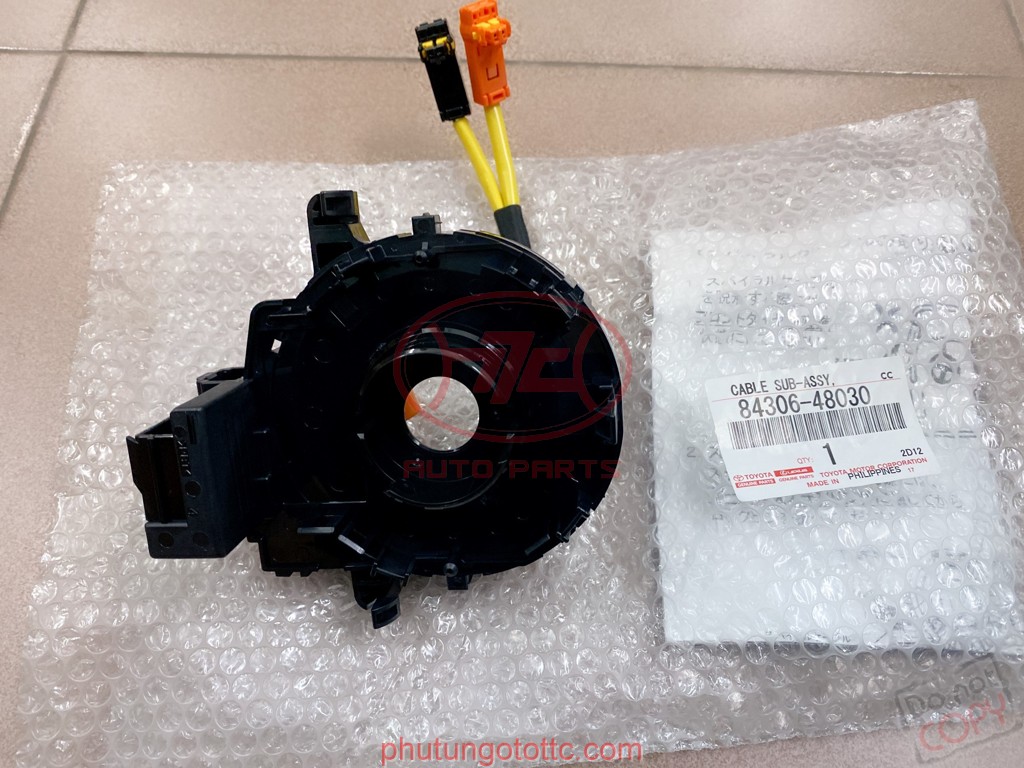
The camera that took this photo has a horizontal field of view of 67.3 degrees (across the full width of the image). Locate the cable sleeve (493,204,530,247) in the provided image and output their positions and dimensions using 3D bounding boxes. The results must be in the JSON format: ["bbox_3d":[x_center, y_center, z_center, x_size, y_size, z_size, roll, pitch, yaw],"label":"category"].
[{"bbox_3d":[0.001,-0.062,0.314,0.011,0.018,0.007,-21,24,4],"label":"cable sleeve"}]

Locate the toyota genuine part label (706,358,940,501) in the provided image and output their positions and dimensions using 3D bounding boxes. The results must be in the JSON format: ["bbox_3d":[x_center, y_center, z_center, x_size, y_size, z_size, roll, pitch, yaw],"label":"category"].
[{"bbox_3d":[0.121,0.016,0.300,0.081,0.002,0.051,-6,64,-4],"label":"toyota genuine part label"}]

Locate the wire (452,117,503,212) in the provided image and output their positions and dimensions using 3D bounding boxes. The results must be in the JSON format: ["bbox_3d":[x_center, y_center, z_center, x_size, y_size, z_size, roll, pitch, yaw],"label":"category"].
[{"bbox_3d":[-0.012,-0.085,0.299,0.007,0.038,0.006,-21,32,4],"label":"wire"}]

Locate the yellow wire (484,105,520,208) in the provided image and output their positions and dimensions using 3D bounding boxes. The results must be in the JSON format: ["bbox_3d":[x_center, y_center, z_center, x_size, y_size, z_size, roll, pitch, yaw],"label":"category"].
[{"bbox_3d":[-0.004,-0.087,0.296,0.007,0.039,0.007,-10,36,2],"label":"yellow wire"}]

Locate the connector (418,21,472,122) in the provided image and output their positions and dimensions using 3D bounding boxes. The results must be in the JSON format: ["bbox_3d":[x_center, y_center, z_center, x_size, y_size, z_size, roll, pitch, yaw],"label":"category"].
[{"bbox_3d":[-0.024,-0.113,0.280,0.011,0.034,0.011,-18,43,2],"label":"connector"}]

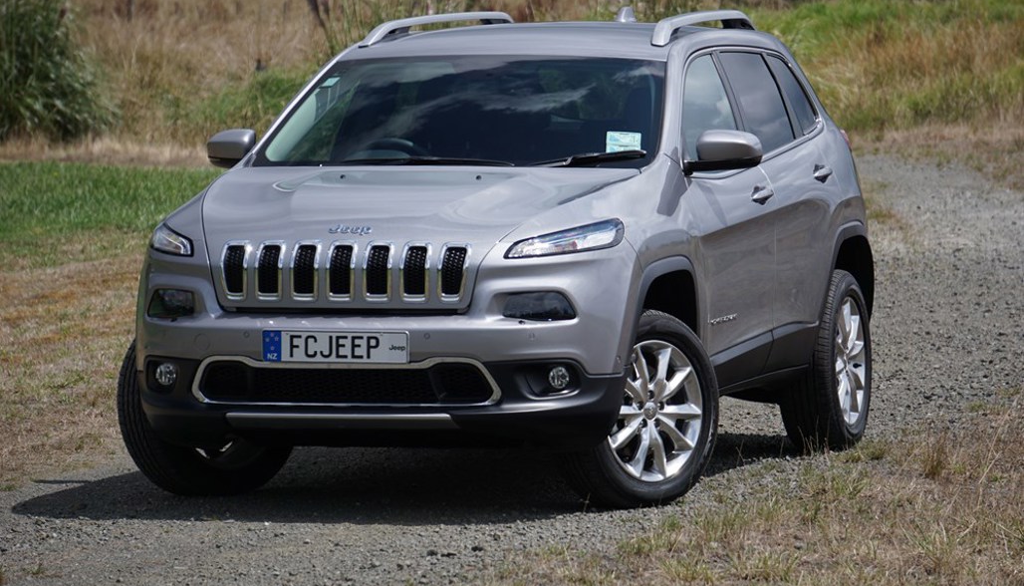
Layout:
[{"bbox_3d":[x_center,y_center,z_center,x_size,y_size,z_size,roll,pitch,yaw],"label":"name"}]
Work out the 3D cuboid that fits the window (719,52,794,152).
[{"bbox_3d":[0.916,-0.706,26.611,0.050,0.420,0.740,-23,-4,17],"label":"window"}]

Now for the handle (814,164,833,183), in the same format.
[{"bbox_3d":[1.177,-0.452,26.872,0.050,0.055,0.200,1,3,17],"label":"handle"}]

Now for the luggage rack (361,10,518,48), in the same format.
[{"bbox_3d":[-0.294,-1.009,27.090,0.070,0.110,1.660,0,3,18],"label":"luggage rack"}]

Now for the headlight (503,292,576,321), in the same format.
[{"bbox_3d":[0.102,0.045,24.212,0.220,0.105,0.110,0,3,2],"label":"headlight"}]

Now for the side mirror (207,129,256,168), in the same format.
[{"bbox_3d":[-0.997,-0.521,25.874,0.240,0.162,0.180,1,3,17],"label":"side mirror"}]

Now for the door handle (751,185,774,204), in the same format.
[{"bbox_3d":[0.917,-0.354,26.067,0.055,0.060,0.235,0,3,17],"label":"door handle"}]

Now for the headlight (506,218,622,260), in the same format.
[{"bbox_3d":[0.177,-0.180,24.187,0.300,0.130,0.430,1,3,17],"label":"headlight"}]

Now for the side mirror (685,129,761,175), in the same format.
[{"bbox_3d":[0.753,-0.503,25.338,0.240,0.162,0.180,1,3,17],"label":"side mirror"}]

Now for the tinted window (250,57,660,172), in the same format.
[{"bbox_3d":[-0.160,-0.642,25.655,1.490,0.120,0.880,0,32,17],"label":"tinted window"}]

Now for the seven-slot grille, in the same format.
[{"bbox_3d":[-0.571,-0.070,24.156,0.890,0.220,0.120,1,3,17],"label":"seven-slot grille"}]

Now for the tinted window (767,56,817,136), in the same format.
[{"bbox_3d":[1.082,-0.756,27.217,0.050,0.335,0.420,-23,-4,17],"label":"tinted window"}]

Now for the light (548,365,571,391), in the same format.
[{"bbox_3d":[0.167,0.291,24.154,0.078,0.083,0.060,1,3,17],"label":"light"}]

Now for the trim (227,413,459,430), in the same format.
[{"bbox_3d":[-0.579,0.437,24.145,0.820,0.060,0.100,1,3,17],"label":"trim"}]

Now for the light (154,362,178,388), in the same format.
[{"bbox_3d":[-1.189,0.278,24.569,0.078,0.083,0.060,1,3,17],"label":"light"}]

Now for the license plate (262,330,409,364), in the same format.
[{"bbox_3d":[-0.598,0.186,24.204,0.522,0.115,0.020,0,3,17],"label":"license plate"}]

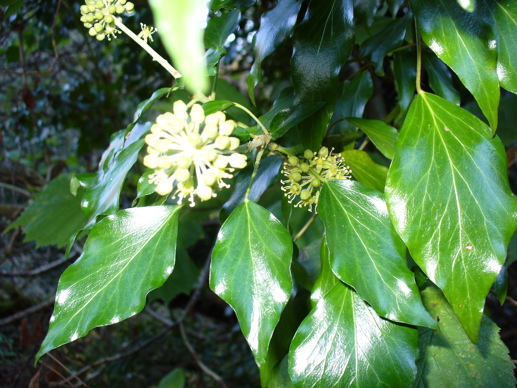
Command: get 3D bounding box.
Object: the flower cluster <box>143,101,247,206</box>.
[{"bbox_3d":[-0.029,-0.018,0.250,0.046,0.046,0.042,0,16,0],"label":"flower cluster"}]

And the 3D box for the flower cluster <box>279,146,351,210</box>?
[{"bbox_3d":[0.032,-0.008,0.300,0.038,0.036,0.036,-2,16,-6],"label":"flower cluster"}]

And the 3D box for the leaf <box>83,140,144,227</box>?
[{"bbox_3d":[-0.079,-0.006,0.297,0.012,0.062,0.036,37,-5,-40],"label":"leaf"}]

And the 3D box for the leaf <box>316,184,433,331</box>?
[{"bbox_3d":[0.059,0.030,0.277,0.042,0.090,0.016,-35,-11,-13],"label":"leaf"}]

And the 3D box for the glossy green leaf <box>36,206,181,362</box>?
[{"bbox_3d":[-0.069,0.042,0.256,0.045,0.096,0.017,40,-9,13],"label":"glossy green leaf"}]

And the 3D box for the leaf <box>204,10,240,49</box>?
[{"bbox_3d":[-0.025,-0.106,0.360,0.030,0.032,0.012,22,13,13],"label":"leaf"}]

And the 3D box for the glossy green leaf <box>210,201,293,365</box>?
[{"bbox_3d":[-0.003,0.042,0.262,0.039,0.077,0.015,-6,-10,-1],"label":"glossy green leaf"}]

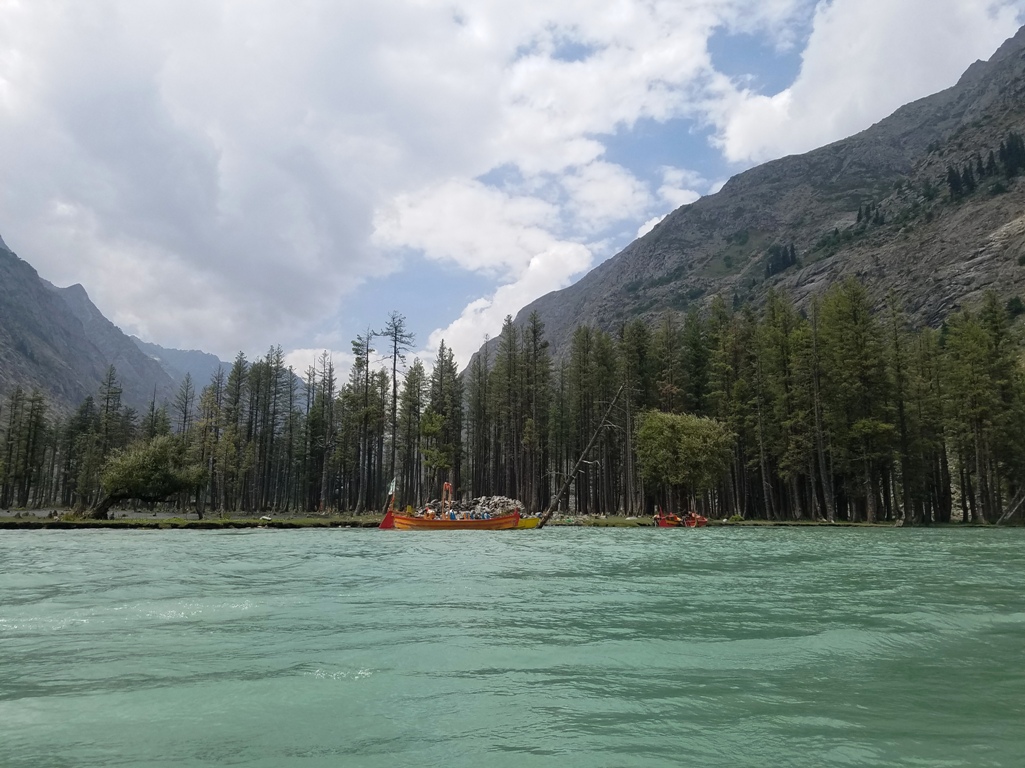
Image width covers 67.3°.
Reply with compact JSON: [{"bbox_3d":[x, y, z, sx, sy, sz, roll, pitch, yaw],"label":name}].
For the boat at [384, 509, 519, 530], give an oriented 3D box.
[{"bbox_3d":[-3.504,7.659,43.500,7.900,1.220,1.650,1,-9,-5],"label":"boat"}]

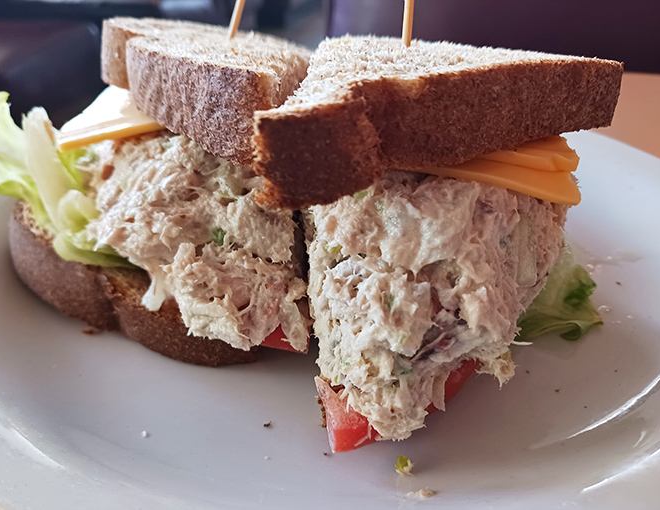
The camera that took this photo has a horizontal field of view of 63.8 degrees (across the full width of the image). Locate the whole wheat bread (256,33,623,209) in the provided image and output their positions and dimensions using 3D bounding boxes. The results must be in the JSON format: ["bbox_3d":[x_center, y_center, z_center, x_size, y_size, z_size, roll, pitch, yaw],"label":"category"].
[{"bbox_3d":[0.007,-0.050,0.157,0.108,0.019,0.106,-16,31,-28],"label":"whole wheat bread"}]

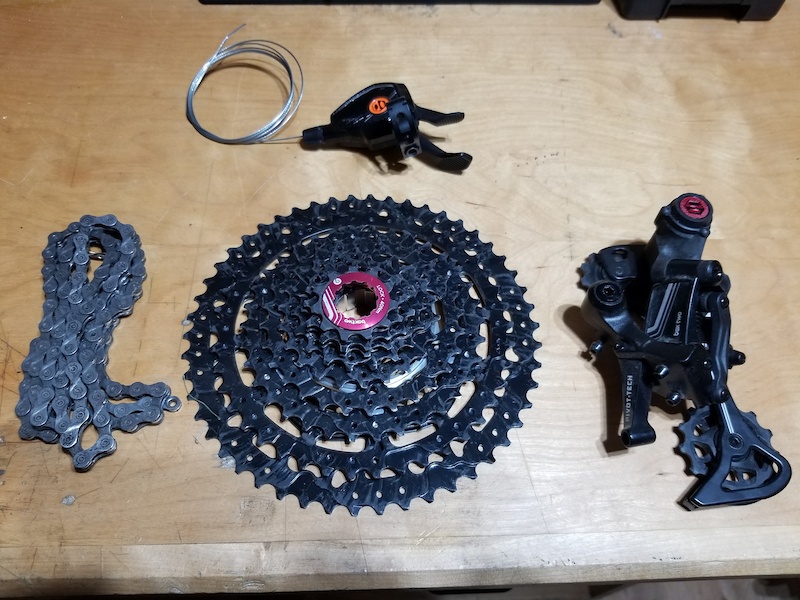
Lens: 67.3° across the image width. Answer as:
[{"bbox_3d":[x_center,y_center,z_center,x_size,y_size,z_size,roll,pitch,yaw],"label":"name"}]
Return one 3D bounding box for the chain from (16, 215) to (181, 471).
[{"bbox_3d":[-0.165,0.019,0.330,0.080,0.025,0.150,-10,60,-7],"label":"chain"}]

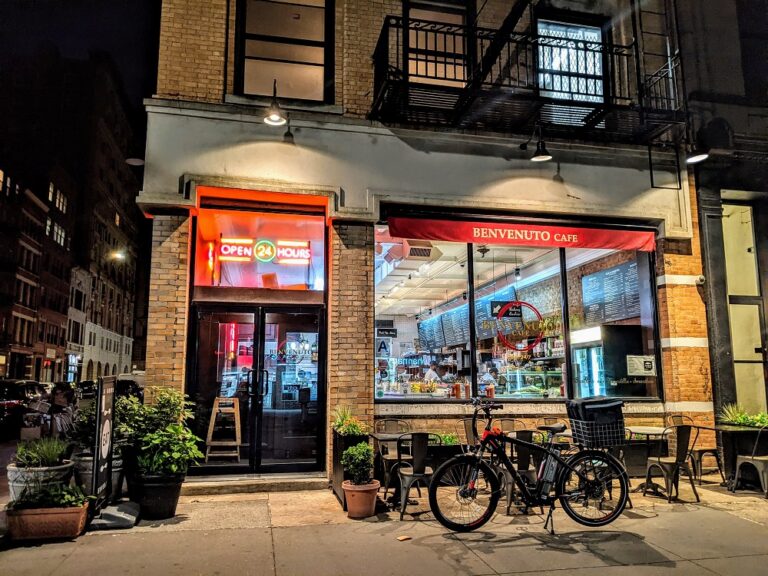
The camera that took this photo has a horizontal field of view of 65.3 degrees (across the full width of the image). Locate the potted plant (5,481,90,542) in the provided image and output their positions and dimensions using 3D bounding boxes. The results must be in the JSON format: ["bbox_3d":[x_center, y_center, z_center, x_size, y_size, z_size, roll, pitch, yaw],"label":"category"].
[{"bbox_3d":[-3.009,1.993,5.410,0.647,0.451,0.333,2,-9,-13],"label":"potted plant"}]

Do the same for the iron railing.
[{"bbox_3d":[2.044,-2.862,8.405,4.332,0.951,0.951,2,-9,-13],"label":"iron railing"}]

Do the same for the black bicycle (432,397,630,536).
[{"bbox_3d":[1.371,1.657,5.644,1.921,1.205,0.608,1,-9,-6],"label":"black bicycle"}]

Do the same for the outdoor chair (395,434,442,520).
[{"bbox_3d":[0.339,1.891,6.158,0.440,0.850,0.490,1,-9,-4],"label":"outdoor chair"}]

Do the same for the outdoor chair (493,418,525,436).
[{"bbox_3d":[1.635,2.083,7.493,0.440,0.850,0.490,1,-9,-9],"label":"outdoor chair"}]

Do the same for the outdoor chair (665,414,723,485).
[{"bbox_3d":[4.168,2.166,8.045,0.490,0.850,0.440,3,-9,-17],"label":"outdoor chair"}]

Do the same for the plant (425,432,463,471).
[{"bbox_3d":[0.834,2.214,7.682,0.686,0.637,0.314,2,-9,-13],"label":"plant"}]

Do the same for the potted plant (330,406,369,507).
[{"bbox_3d":[-0.376,1.892,6.853,0.330,1.040,1.030,2,-9,-12],"label":"potted plant"}]

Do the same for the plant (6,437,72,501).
[{"bbox_3d":[-3.372,1.878,5.923,0.617,0.813,0.617,2,-9,-13],"label":"plant"}]

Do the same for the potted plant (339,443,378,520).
[{"bbox_3d":[-0.242,1.949,6.180,0.400,0.740,0.400,0,-9,0],"label":"potted plant"}]

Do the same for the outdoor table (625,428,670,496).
[{"bbox_3d":[3.268,2.130,7.408,0.620,0.740,0.620,2,-9,-12],"label":"outdoor table"}]

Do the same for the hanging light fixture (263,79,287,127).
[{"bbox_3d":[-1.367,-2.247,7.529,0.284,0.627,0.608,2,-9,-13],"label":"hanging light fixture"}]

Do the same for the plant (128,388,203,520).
[{"bbox_3d":[-2.276,1.688,6.214,0.755,1.284,0.735,2,-9,-13],"label":"plant"}]

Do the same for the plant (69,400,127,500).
[{"bbox_3d":[-3.288,1.856,6.892,0.627,1.107,0.608,2,-9,-13],"label":"plant"}]

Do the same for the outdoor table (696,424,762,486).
[{"bbox_3d":[4.438,2.170,7.671,0.630,0.740,0.640,2,-9,-12],"label":"outdoor table"}]

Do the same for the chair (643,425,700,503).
[{"bbox_3d":[3.319,2.014,6.941,0.451,0.848,0.490,2,-9,-14],"label":"chair"}]

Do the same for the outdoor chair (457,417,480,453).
[{"bbox_3d":[1.171,2.063,7.362,0.440,0.850,0.490,2,-9,-12],"label":"outdoor chair"}]

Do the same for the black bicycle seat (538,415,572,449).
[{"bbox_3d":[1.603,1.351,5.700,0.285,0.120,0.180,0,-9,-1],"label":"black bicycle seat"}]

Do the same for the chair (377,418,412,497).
[{"bbox_3d":[0.158,2.036,7.188,0.440,0.850,0.490,2,-9,-14],"label":"chair"}]

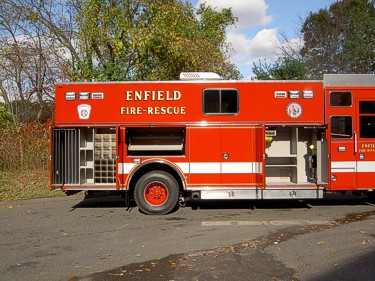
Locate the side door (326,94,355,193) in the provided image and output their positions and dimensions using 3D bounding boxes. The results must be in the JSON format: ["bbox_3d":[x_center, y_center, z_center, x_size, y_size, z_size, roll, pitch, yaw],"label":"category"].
[{"bbox_3d":[3.764,-0.012,9.000,0.740,2.430,0.080,0,-1,0],"label":"side door"}]

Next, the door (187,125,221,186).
[{"bbox_3d":[0.429,0.388,8.930,0.770,1.450,0.060,0,-1,0],"label":"door"}]

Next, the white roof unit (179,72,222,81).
[{"bbox_3d":[0.353,-1.617,10.184,1.140,0.340,0.750,0,-1,0],"label":"white roof unit"}]

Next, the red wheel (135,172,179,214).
[{"bbox_3d":[-0.748,1.274,9.100,1.070,1.070,0.310,0,-1,0],"label":"red wheel"}]

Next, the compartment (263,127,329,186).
[{"bbox_3d":[2.559,0.377,9.250,1.580,1.440,0.640,0,-1,0],"label":"compartment"}]

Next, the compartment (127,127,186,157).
[{"bbox_3d":[-0.764,0.037,9.240,1.420,0.730,0.620,0,-1,0],"label":"compartment"}]

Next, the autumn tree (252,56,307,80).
[{"bbox_3d":[6.436,-1.554,25.039,4.000,7.300,4.000,0,-1,0],"label":"autumn tree"}]

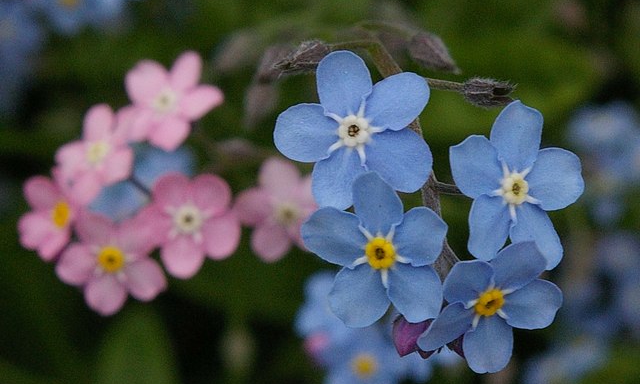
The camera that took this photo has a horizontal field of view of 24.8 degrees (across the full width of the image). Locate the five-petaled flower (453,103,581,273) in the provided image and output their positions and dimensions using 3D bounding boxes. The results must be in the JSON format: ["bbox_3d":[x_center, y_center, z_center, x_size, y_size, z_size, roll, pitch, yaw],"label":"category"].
[{"bbox_3d":[0.012,0.000,0.087,0.009,0.010,0.003,-9,-1,-27],"label":"five-petaled flower"}]

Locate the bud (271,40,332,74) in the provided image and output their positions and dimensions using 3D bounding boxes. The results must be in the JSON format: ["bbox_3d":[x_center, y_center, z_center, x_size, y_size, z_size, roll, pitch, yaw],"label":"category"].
[{"bbox_3d":[-0.001,-0.008,0.089,0.004,0.002,0.002,-25,0,-6],"label":"bud"}]

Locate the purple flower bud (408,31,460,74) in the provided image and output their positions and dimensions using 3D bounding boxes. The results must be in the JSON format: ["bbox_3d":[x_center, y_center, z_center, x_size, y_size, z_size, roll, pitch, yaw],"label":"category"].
[{"bbox_3d":[0.007,-0.009,0.093,0.004,0.002,0.002,37,0,0],"label":"purple flower bud"}]

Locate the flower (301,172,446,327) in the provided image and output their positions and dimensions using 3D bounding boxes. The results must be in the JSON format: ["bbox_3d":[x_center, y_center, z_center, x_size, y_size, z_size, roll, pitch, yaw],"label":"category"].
[{"bbox_3d":[0.003,0.003,0.085,0.008,0.009,0.003,0,2,-1],"label":"flower"}]

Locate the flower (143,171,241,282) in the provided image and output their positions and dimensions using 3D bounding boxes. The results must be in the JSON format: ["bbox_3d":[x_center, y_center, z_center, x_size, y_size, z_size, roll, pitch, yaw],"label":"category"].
[{"bbox_3d":[-0.010,0.003,0.117,0.008,0.009,0.003,0,3,0],"label":"flower"}]

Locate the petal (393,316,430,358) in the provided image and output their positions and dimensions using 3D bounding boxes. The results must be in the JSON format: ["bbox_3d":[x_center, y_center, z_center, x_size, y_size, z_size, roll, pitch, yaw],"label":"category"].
[{"bbox_3d":[0.006,0.008,0.087,0.002,0.003,0.002,14,-16,0],"label":"petal"}]

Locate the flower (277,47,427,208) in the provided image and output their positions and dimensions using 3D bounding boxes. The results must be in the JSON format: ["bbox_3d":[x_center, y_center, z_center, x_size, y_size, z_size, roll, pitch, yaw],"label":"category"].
[{"bbox_3d":[0.002,-0.004,0.087,0.009,0.010,0.003,0,-7,0],"label":"flower"}]

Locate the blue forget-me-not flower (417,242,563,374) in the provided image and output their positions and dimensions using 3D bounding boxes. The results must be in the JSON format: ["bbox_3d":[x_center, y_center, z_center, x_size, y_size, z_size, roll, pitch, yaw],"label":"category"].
[{"bbox_3d":[0.010,0.007,0.086,0.009,0.009,0.003,-7,22,-23],"label":"blue forget-me-not flower"}]

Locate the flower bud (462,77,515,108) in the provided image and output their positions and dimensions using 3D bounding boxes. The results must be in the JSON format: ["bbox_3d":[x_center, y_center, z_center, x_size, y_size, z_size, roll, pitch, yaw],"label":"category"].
[{"bbox_3d":[0.010,-0.006,0.088,0.003,0.002,0.002,6,0,6],"label":"flower bud"}]

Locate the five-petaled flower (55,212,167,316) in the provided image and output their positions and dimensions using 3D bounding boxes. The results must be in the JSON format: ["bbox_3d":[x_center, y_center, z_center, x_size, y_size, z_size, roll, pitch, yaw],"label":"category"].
[{"bbox_3d":[-0.017,0.006,0.116,0.009,0.008,0.003,2,6,6],"label":"five-petaled flower"}]

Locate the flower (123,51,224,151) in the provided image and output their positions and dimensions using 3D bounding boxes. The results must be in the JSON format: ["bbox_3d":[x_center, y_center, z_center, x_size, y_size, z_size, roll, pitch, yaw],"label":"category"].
[{"bbox_3d":[-0.012,-0.007,0.118,0.009,0.008,0.003,6,-13,19],"label":"flower"}]

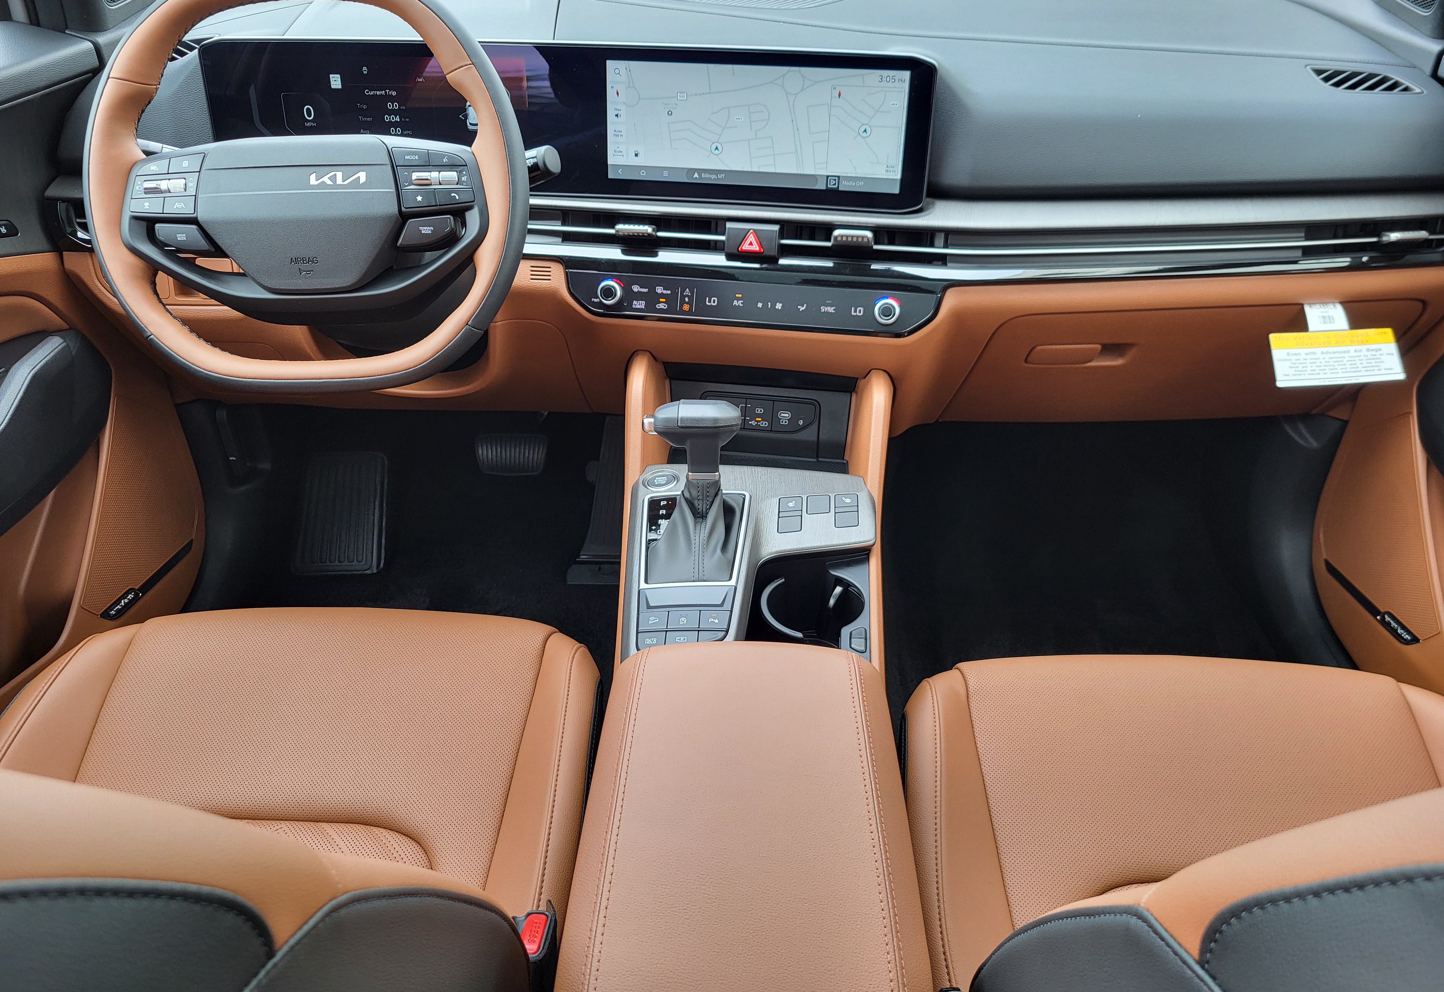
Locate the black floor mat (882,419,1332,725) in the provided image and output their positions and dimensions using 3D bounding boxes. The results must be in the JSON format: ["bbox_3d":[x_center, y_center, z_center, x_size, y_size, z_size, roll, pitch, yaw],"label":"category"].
[{"bbox_3d":[0.491,0.075,1.520,0.540,0.100,0.620,1,32,2],"label":"black floor mat"}]

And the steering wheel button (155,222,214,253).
[{"bbox_3d":[-0.459,-0.221,0.926,0.047,0.024,0.016,-1,8,2],"label":"steering wheel button"}]

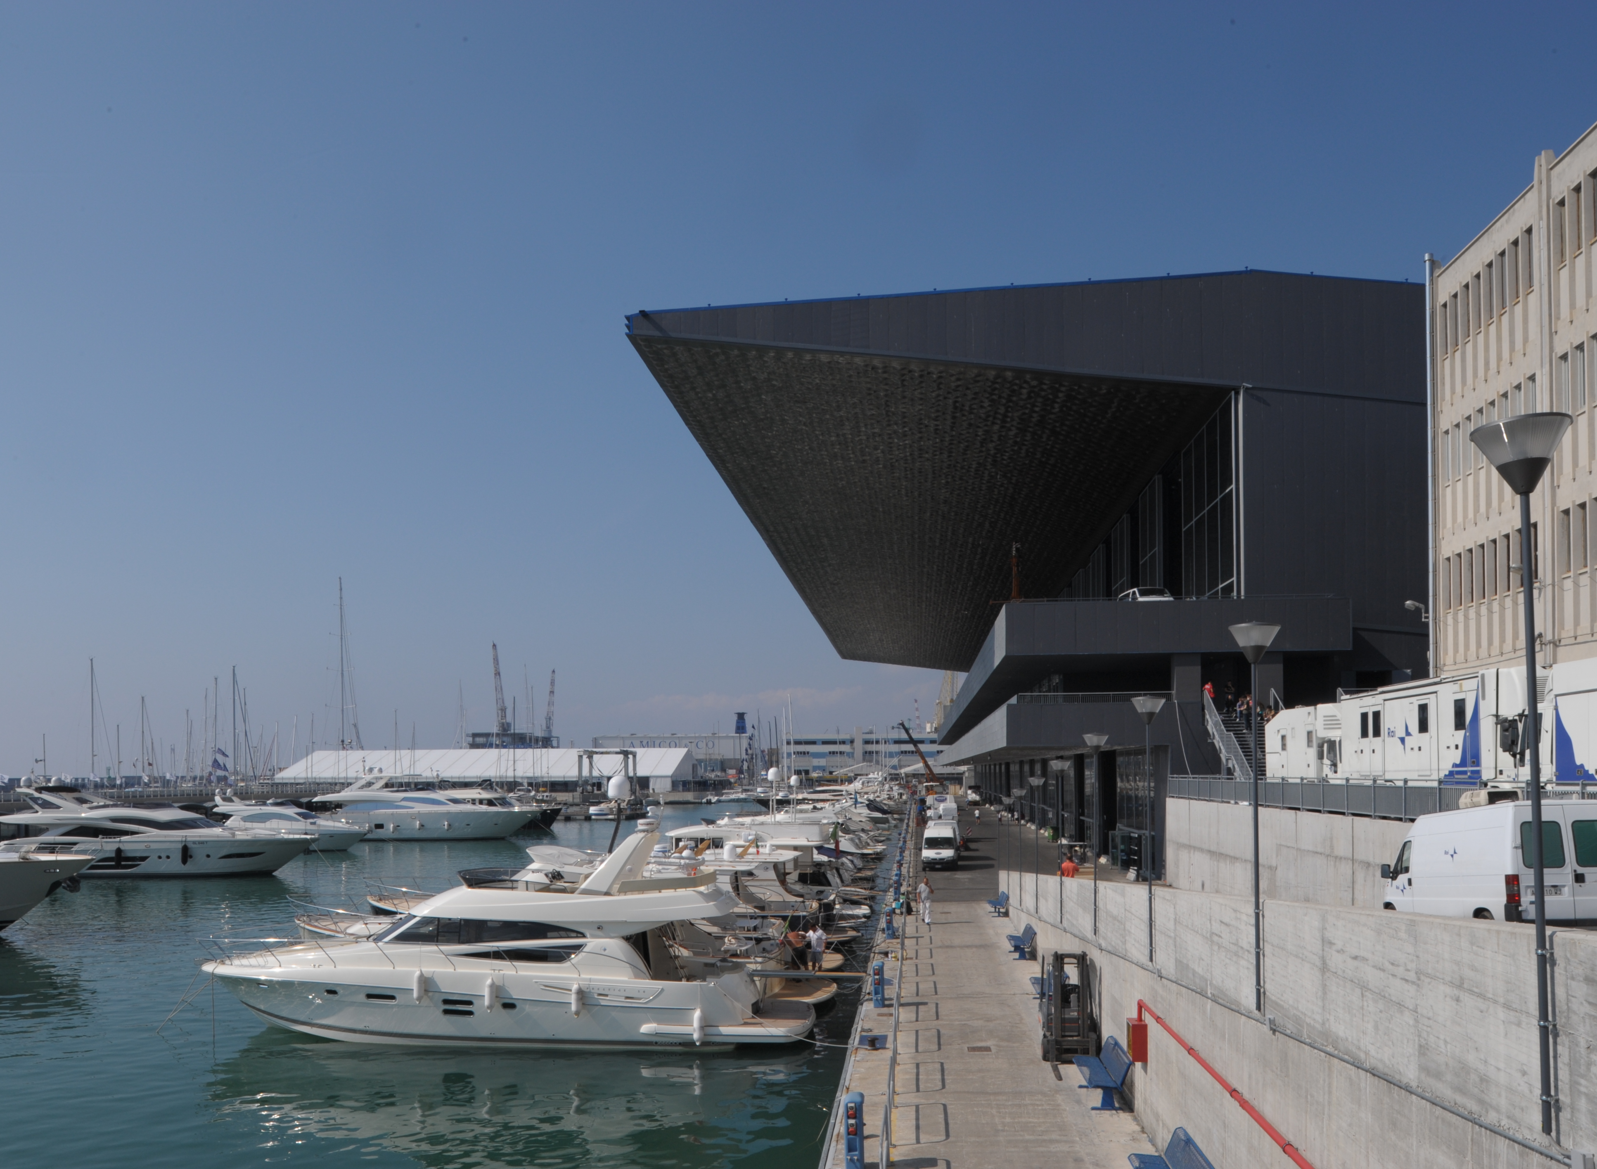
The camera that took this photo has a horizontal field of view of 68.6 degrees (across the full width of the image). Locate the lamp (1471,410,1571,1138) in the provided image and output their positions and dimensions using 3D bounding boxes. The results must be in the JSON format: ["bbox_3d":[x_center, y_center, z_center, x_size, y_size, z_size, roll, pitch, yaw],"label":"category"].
[{"bbox_3d":[4.092,1.075,6.480,0.500,3.950,0.500,0,-4,0],"label":"lamp"}]

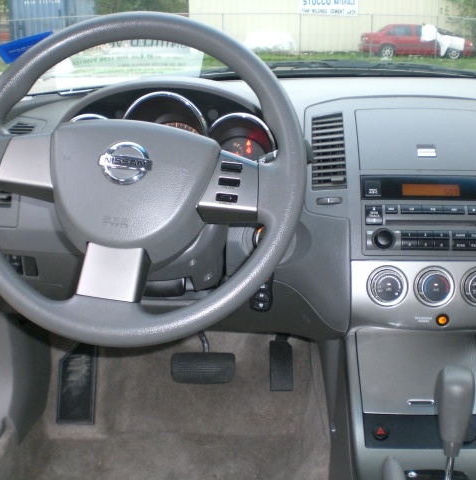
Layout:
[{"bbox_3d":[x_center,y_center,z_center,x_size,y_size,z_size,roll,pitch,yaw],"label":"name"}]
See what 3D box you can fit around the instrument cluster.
[{"bbox_3d":[-0.093,-0.154,1.010,0.288,0.125,0.070,1,1,3],"label":"instrument cluster"}]

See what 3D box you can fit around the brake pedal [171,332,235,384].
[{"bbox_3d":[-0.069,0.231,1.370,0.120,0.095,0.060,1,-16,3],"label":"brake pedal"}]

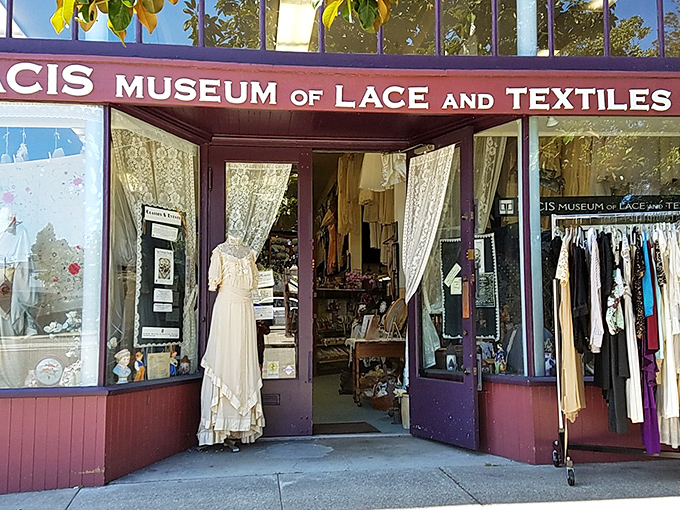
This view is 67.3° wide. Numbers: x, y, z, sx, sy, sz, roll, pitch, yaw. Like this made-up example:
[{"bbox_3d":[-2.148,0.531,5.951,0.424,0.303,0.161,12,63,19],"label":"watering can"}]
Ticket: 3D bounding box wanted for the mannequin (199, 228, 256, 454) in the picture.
[{"bbox_3d":[-0.795,0.635,3.706,0.400,1.553,0.330,2,-5,-27],"label":"mannequin"}]

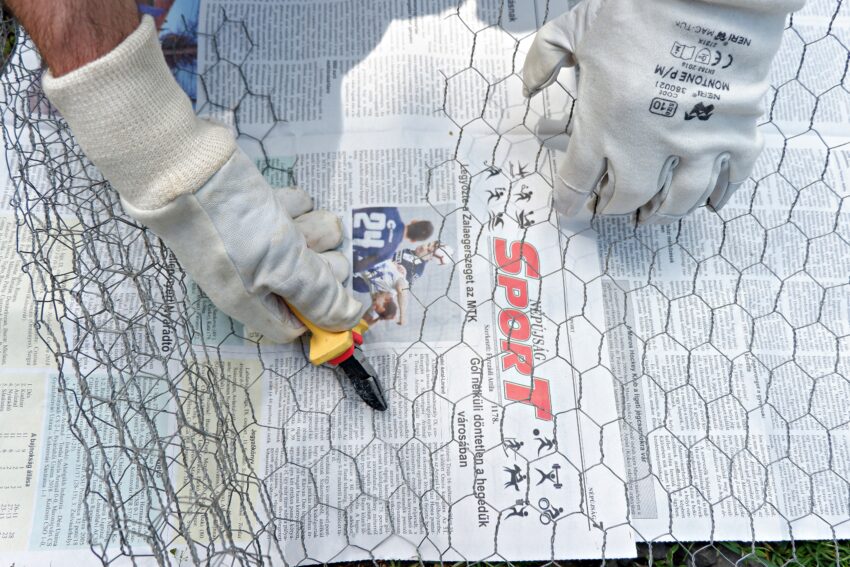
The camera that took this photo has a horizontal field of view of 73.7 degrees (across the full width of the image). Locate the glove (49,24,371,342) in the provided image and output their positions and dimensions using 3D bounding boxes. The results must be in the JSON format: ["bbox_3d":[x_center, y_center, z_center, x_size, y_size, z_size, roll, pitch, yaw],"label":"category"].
[{"bbox_3d":[-0.133,-0.057,0.360,0.115,0.108,0.240,-41,95,-11],"label":"glove"}]

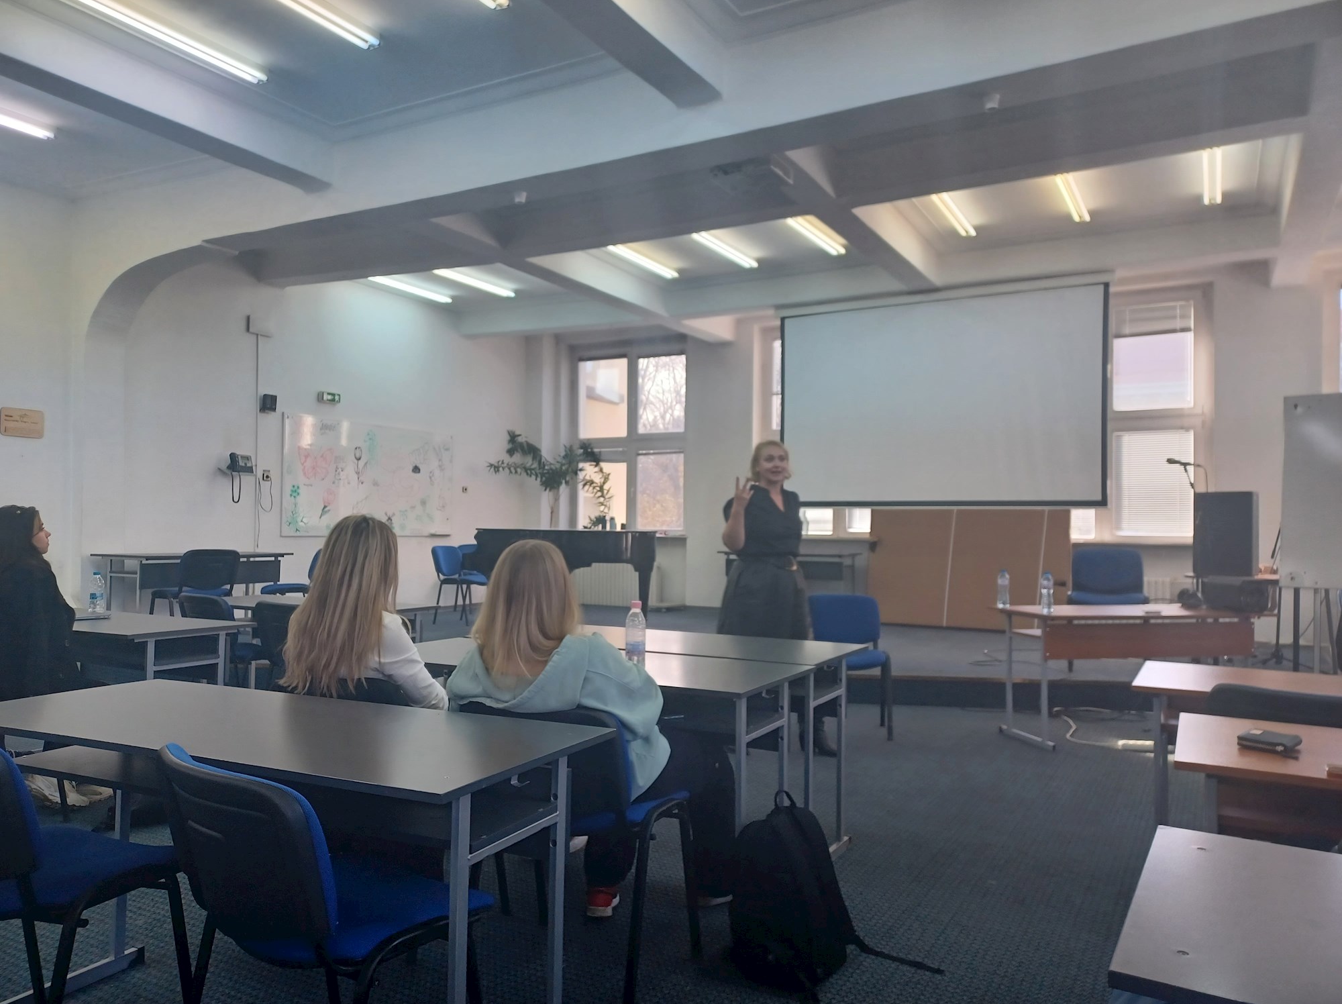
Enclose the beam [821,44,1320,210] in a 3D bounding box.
[{"bbox_3d":[2.564,-2.473,6.588,2.880,0.420,0.300,0,-2,29],"label":"beam"}]

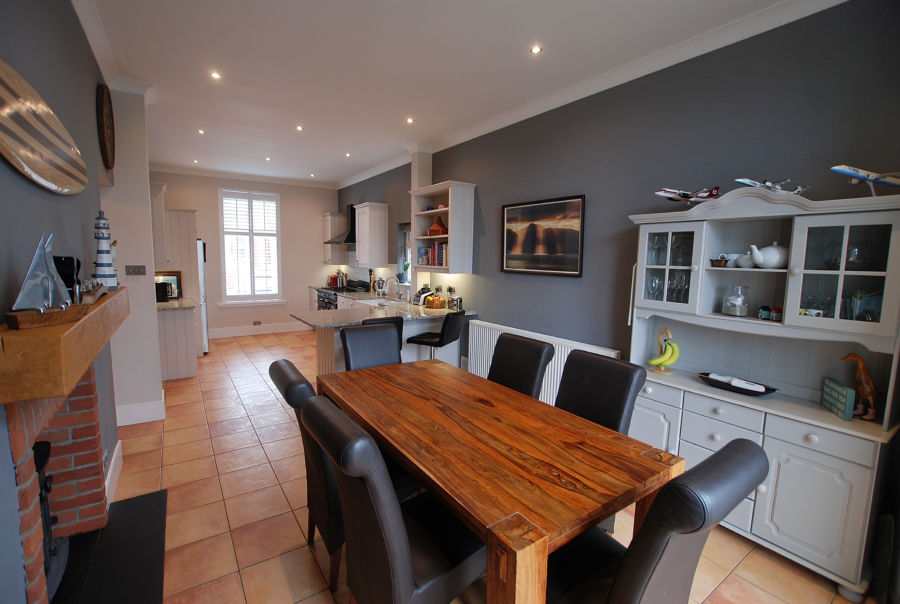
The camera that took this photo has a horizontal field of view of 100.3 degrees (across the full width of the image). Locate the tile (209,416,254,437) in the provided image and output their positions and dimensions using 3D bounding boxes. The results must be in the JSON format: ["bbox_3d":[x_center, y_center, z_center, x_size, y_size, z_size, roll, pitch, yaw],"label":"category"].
[{"bbox_3d":[-1.998,1.145,3.443,0.331,0.012,0.331,-4,8,-36],"label":"tile"}]

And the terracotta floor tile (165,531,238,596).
[{"bbox_3d":[-1.264,1.326,1.900,0.303,0.010,0.326,-2,8,-36],"label":"terracotta floor tile"}]

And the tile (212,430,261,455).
[{"bbox_3d":[-1.787,1.171,3.144,0.326,0.010,0.326,-2,8,-36],"label":"tile"}]

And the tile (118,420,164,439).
[{"bbox_3d":[-2.708,1.122,3.282,0.326,0.010,0.326,-2,8,-36],"label":"tile"}]

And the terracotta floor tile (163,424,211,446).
[{"bbox_3d":[-2.270,1.164,3.246,0.331,0.012,0.331,-4,8,-36],"label":"terracotta floor tile"}]

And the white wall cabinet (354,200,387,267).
[{"bbox_3d":[-1.350,-1.114,6.412,0.350,1.050,0.595,-4,8,-36],"label":"white wall cabinet"}]

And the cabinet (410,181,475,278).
[{"bbox_3d":[-0.128,-0.896,4.740,0.355,1.045,0.900,-4,8,-36],"label":"cabinet"}]

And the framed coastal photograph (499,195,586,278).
[{"bbox_3d":[0.919,-0.663,3.899,0.030,0.748,1.072,-2,7,-36],"label":"framed coastal photograph"}]

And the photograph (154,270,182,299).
[{"bbox_3d":[-4.194,-0.238,5.470,0.470,0.411,0.030,-2,2,-36],"label":"photograph"}]

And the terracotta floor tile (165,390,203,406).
[{"bbox_3d":[-2.938,1.078,4.151,0.335,0.010,0.335,-2,7,-36],"label":"terracotta floor tile"}]

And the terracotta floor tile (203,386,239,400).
[{"bbox_3d":[-2.566,1.028,4.200,0.326,0.010,0.326,-2,8,-36],"label":"terracotta floor tile"}]

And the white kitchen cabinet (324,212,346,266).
[{"bbox_3d":[-2.400,-1.296,7.835,0.360,1.035,0.520,-4,8,-36],"label":"white kitchen cabinet"}]

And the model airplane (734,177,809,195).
[{"bbox_3d":[1.767,-0.646,2.082,0.345,0.085,0.300,16,8,4],"label":"model airplane"}]

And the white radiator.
[{"bbox_3d":[0.802,0.664,3.819,0.090,0.703,1.875,-4,8,-36],"label":"white radiator"}]

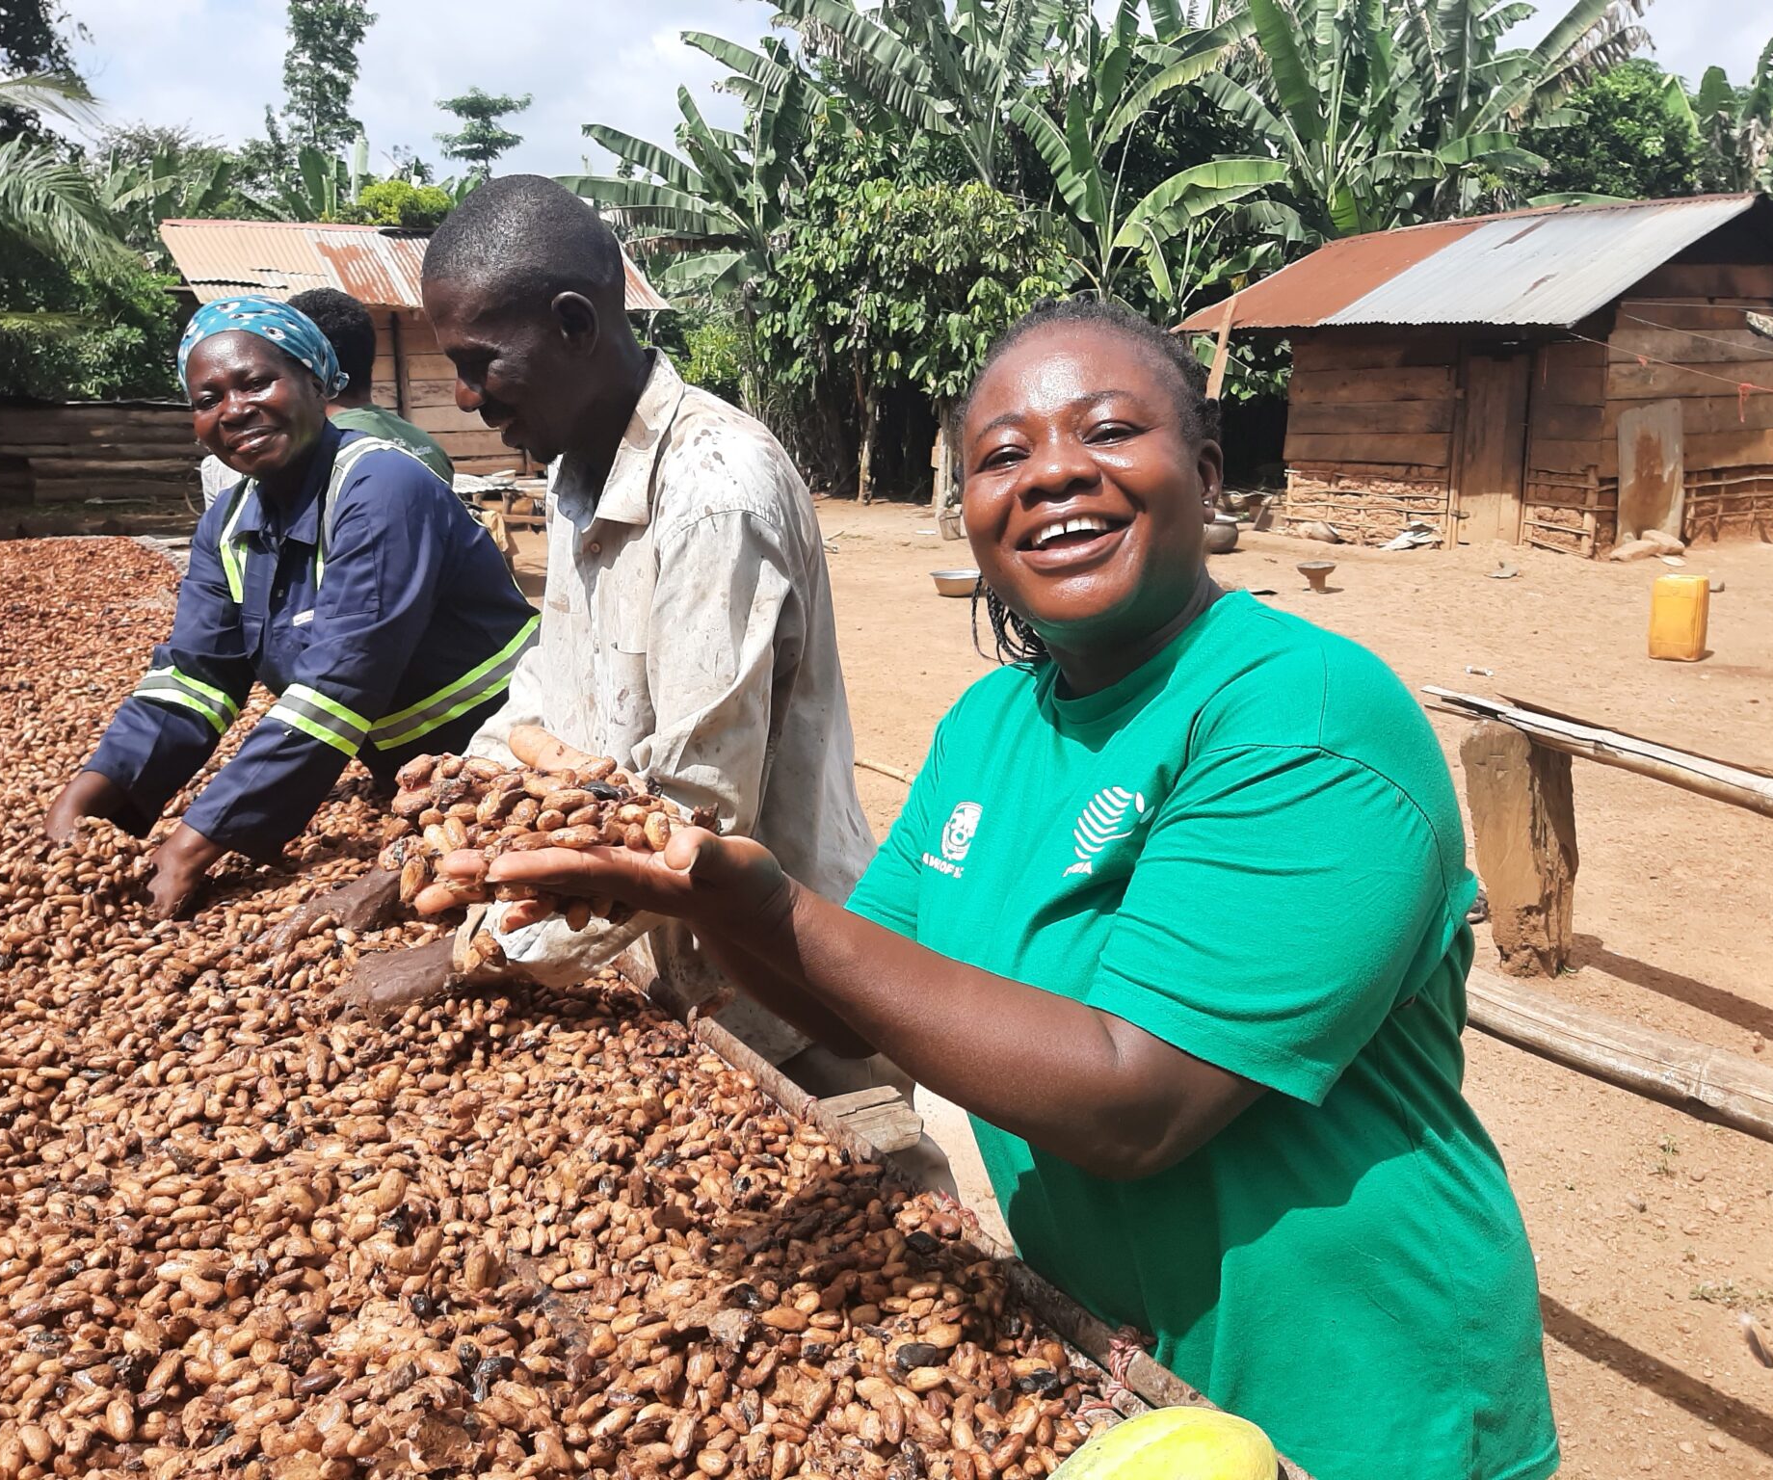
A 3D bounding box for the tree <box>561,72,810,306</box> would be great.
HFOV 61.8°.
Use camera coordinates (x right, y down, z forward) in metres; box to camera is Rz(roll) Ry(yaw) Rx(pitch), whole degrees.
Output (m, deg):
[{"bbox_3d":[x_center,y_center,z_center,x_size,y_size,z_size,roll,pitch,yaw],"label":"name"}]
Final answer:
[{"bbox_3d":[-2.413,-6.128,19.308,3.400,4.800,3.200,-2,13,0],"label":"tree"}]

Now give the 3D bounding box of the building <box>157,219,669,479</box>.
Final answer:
[{"bbox_3d":[-5.440,-4.121,17.483,5.100,3.600,3.300,-10,15,-30],"label":"building"}]

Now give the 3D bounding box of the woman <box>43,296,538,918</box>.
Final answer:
[{"bbox_3d":[-0.672,0.262,1.940,0.620,1.580,0.550,-13,17,-41],"label":"woman"}]

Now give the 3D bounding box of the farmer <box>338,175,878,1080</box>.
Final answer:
[{"bbox_3d":[-0.250,0.296,1.520,0.540,1.670,0.500,-12,16,-37],"label":"farmer"}]

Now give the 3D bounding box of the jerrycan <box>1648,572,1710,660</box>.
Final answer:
[{"bbox_3d":[4.280,-0.678,7.994,0.240,0.430,0.270,9,17,40],"label":"jerrycan"}]

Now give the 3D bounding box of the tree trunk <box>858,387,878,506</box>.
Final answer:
[{"bbox_3d":[-0.243,-3.830,19.432,0.200,1.600,0.200,-2,13,0],"label":"tree trunk"}]

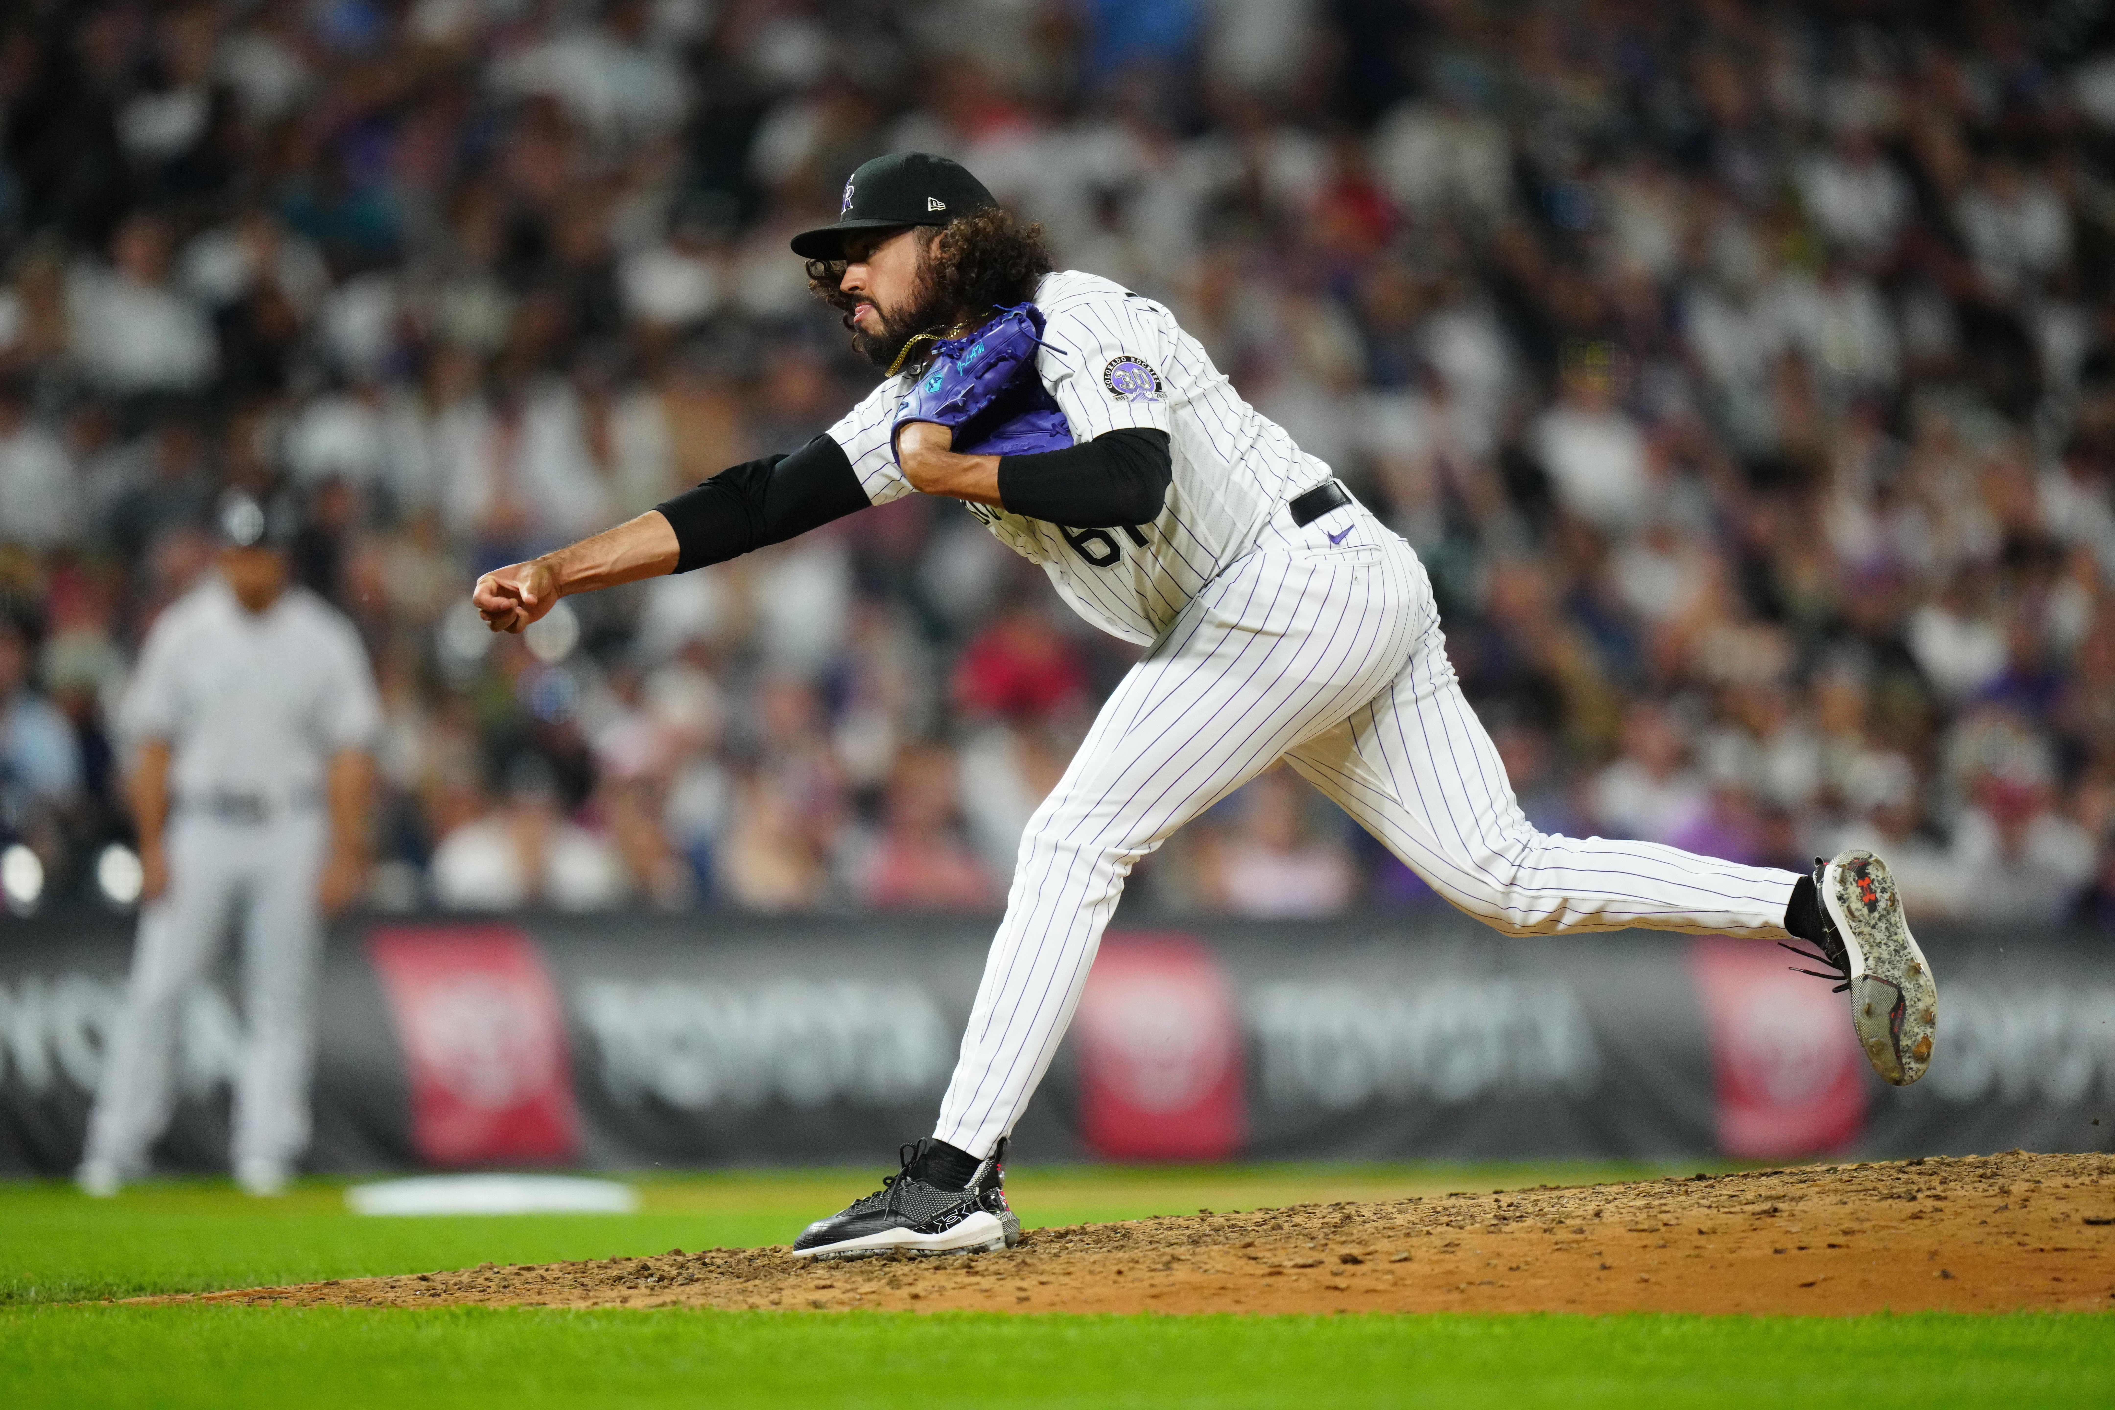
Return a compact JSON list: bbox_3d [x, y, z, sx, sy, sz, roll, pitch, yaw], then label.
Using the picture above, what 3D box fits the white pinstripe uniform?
[{"bbox_3d":[0.350,0.013,31.800,1.220,1.200,0.620,0,-1,-13],"label":"white pinstripe uniform"}]

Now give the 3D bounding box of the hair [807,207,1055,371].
[{"bbox_3d":[-0.171,-0.566,31.800,0.280,0.230,0.250,5,-10,-20],"label":"hair"}]

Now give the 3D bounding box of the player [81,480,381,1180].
[{"bbox_3d":[-2.059,0.346,58.500,0.660,1.750,0.380,0,-1,12],"label":"player"}]

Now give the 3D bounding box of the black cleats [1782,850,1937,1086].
[{"bbox_3d":[1.083,0.360,31.780,0.118,0.320,0.140,-12,0,-34],"label":"black cleats"}]

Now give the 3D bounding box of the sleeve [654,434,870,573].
[{"bbox_3d":[-0.395,-0.275,31.800,0.300,0.115,0.120,-20,-6,-16],"label":"sleeve"}]

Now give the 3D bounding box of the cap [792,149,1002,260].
[{"bbox_3d":[-0.220,-0.671,31.800,0.270,0.135,0.180,5,-10,-20],"label":"cap"}]

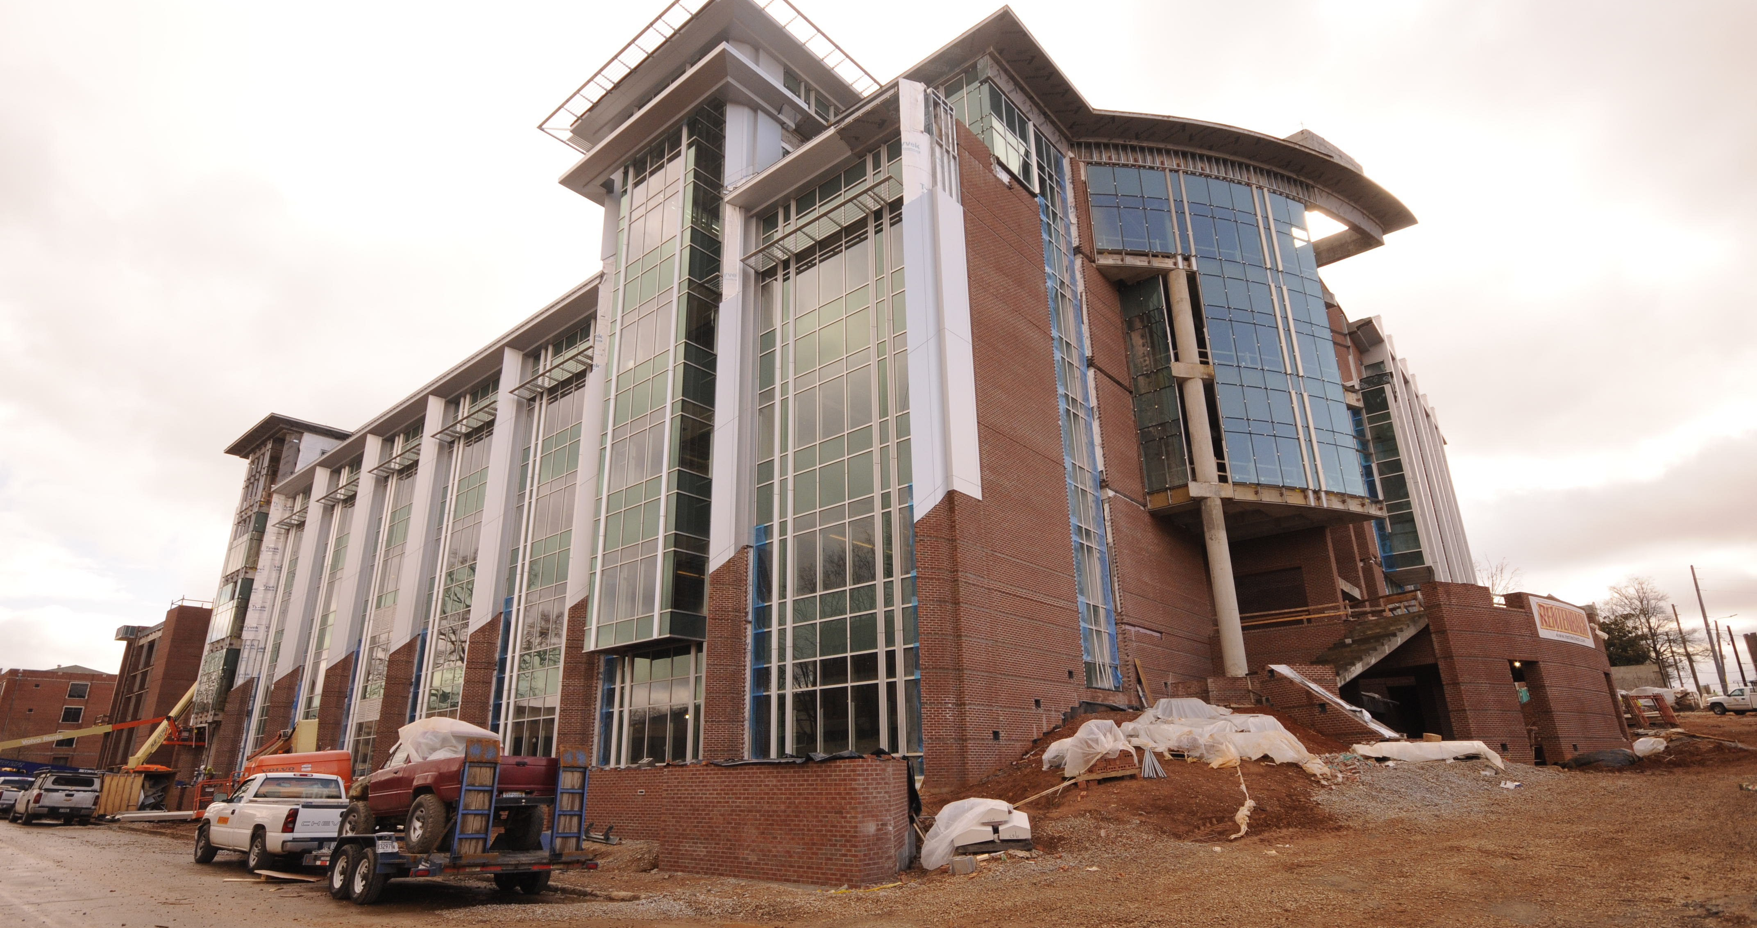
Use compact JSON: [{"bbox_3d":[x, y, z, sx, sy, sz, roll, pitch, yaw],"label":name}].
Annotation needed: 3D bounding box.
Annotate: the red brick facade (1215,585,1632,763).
[{"bbox_3d":[21.407,7.923,32.198,19.000,6.200,4.200,10,-23,-28],"label":"red brick facade"}]

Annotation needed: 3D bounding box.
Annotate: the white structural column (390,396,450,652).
[{"bbox_3d":[-25.319,3.174,48.902,1.144,14.676,1.343,-17,-24,38],"label":"white structural column"}]

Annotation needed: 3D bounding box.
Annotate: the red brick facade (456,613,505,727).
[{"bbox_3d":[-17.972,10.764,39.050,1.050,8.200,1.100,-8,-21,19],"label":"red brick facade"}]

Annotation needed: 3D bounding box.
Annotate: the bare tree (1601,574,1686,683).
[{"bbox_3d":[74.934,16.489,85.000,7.200,10.754,7.200,-17,-24,38],"label":"bare tree"}]

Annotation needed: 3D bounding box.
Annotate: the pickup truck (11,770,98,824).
[{"bbox_3d":[-34.747,14.063,37.055,5.600,1.920,2.000,-19,-26,41],"label":"pickup truck"}]

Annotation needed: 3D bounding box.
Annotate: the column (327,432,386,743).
[{"bbox_3d":[-32.085,5.764,54.194,1.144,15.771,1.343,-17,-24,38],"label":"column"}]

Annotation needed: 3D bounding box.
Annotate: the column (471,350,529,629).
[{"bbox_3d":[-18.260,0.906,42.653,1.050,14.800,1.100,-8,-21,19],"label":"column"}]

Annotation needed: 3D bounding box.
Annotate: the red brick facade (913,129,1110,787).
[{"bbox_3d":[4.141,-1.110,29.032,1.000,22.150,9.700,-17,-25,37],"label":"red brick facade"}]

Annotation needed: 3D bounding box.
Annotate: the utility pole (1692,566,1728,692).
[{"bbox_3d":[73.940,15.143,77.965,0.300,12.250,0.300,-13,-22,39],"label":"utility pole"}]

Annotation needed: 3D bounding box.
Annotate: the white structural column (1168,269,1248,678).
[{"bbox_3d":[13.069,-0.251,35.020,0.766,17.024,0.766,-17,-24,38],"label":"white structural column"}]

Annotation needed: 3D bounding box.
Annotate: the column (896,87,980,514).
[{"bbox_3d":[1.772,-5.333,27.706,1.000,15.400,2.650,-17,-25,37],"label":"column"}]

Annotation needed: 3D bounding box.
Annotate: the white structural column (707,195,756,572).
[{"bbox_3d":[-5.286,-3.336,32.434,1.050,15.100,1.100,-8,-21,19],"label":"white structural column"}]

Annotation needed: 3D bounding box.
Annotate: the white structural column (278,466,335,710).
[{"bbox_3d":[-38.907,7.659,59.761,1.144,15.373,1.343,-17,-24,38],"label":"white structural column"}]

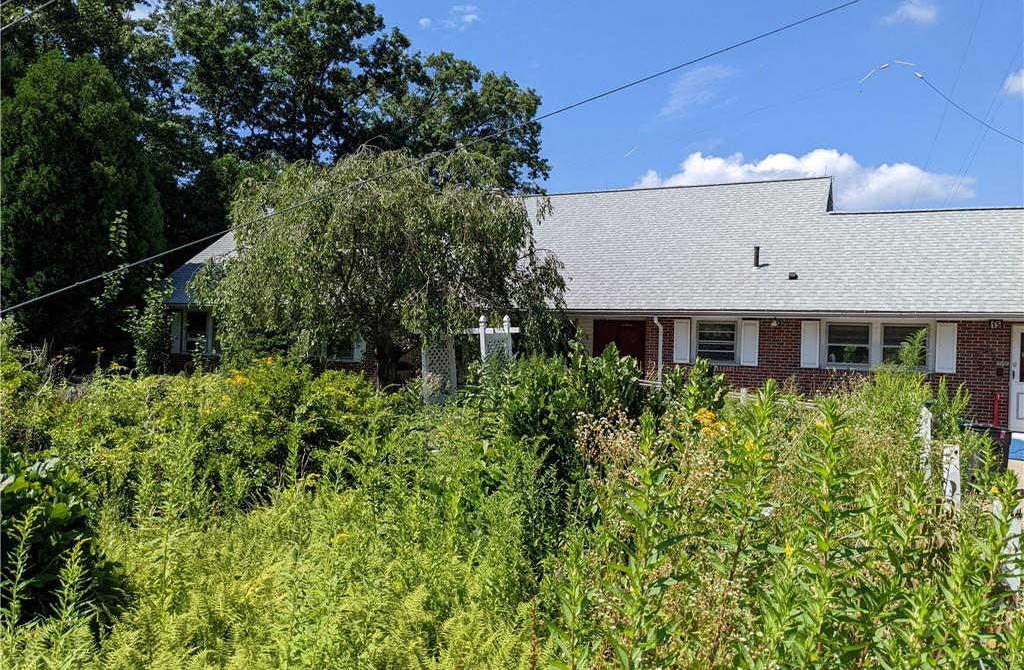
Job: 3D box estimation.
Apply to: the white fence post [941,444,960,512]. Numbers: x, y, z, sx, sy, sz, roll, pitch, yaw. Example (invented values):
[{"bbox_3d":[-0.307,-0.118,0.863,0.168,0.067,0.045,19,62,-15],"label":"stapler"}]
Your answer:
[{"bbox_3d":[2.875,1.235,5.270,0.095,1.050,0.095,1,3,25],"label":"white fence post"}]

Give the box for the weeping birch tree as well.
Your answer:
[{"bbox_3d":[-2.206,-0.559,13.430,6.000,5.000,5.400,0,3,0],"label":"weeping birch tree"}]

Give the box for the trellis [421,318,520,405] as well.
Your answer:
[{"bbox_3d":[-0.682,0.818,12.157,1.600,2.200,0.680,2,4,40],"label":"trellis"}]

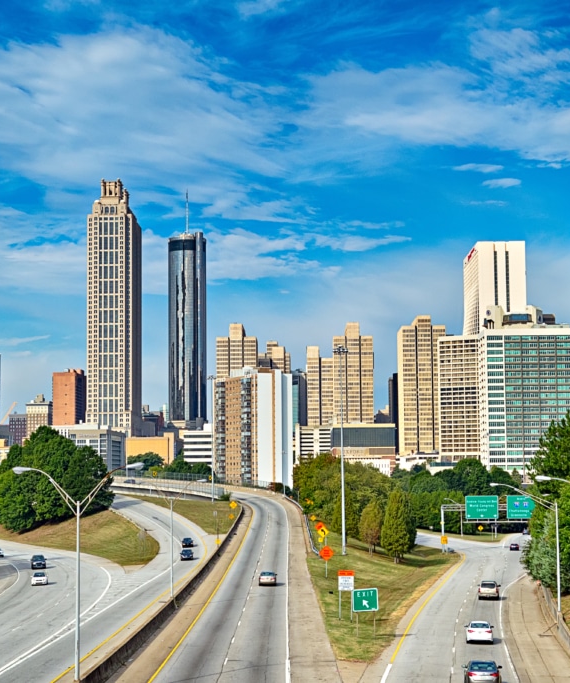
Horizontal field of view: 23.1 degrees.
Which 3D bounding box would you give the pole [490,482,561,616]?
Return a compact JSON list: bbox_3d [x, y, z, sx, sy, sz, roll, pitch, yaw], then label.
[{"bbox_3d":[17.167,14.825,99.502,5.138,9.570,0.400,-1,-6,6],"label":"pole"}]

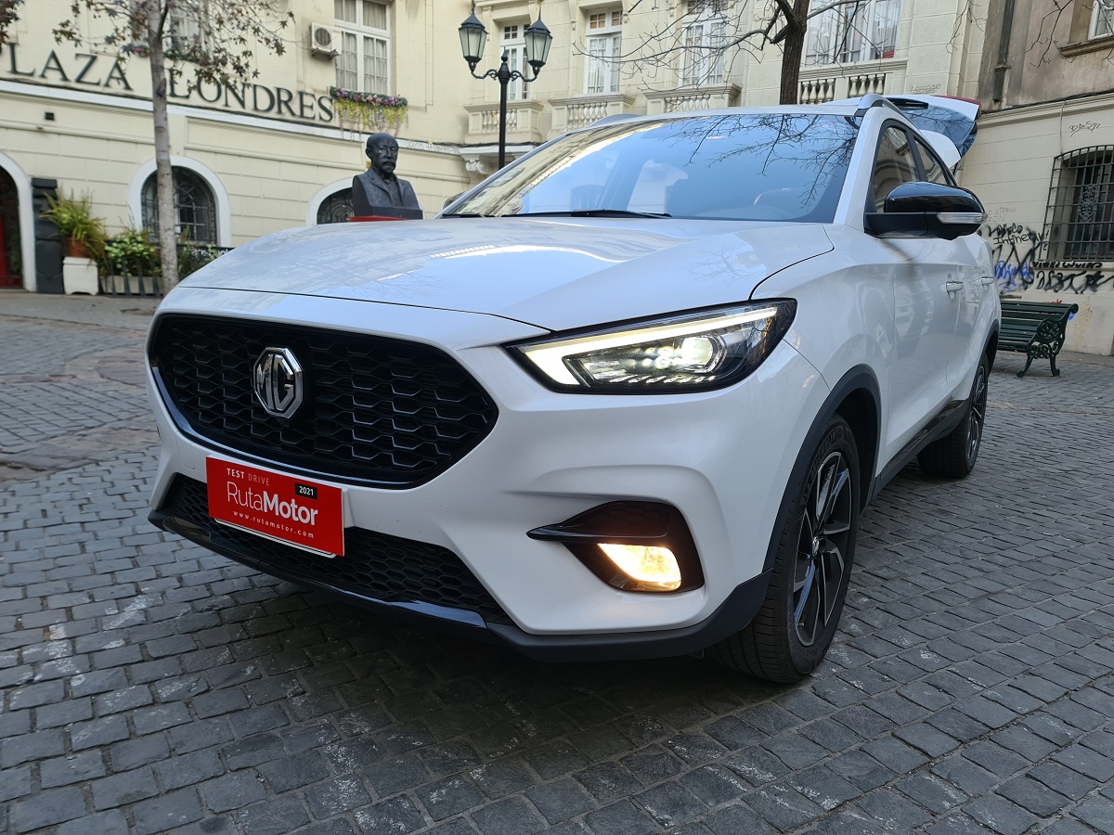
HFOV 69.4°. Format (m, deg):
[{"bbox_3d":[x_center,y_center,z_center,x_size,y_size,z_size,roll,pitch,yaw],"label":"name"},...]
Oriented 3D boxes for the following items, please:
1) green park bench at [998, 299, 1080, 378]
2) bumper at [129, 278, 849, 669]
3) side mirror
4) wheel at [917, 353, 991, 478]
[{"bbox_3d":[5.292,-1.027,9.855,0.800,0.830,1.600,-2,12,-23],"label":"green park bench"},{"bbox_3d":[-0.392,0.043,1.842,1.790,0.660,0.620,10,12,33],"label":"bumper"},{"bbox_3d":[1.019,-0.562,2.191,0.280,0.165,0.200,10,12,33],"label":"side mirror"},{"bbox_3d":[1.988,-0.028,4.031,0.220,0.646,0.646,10,12,33],"label":"wheel"}]

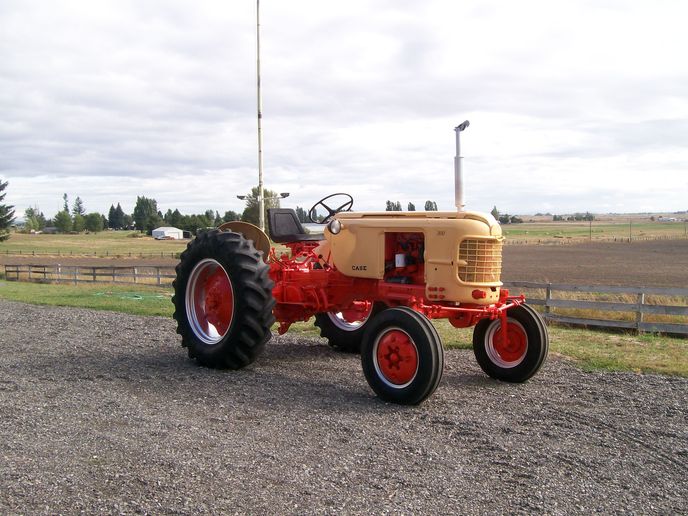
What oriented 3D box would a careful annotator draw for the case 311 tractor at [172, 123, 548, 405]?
[{"bbox_3d":[0.155,-0.040,6.500,2.030,2.170,3.170,-3,4,-44],"label":"case 311 tractor"}]

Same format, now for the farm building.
[{"bbox_3d":[-70.200,-9.800,286.500,9.600,5.000,8.900,2,4,44],"label":"farm building"}]

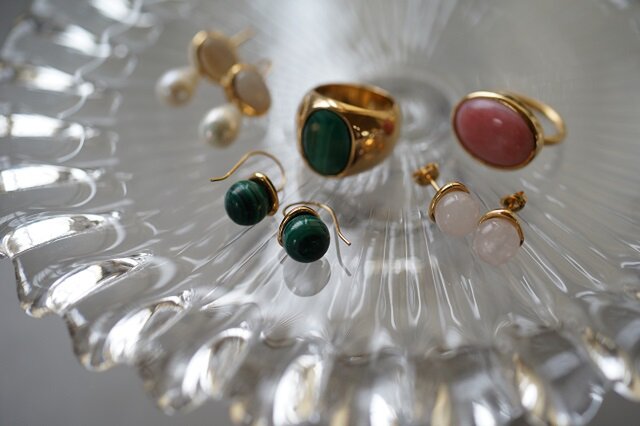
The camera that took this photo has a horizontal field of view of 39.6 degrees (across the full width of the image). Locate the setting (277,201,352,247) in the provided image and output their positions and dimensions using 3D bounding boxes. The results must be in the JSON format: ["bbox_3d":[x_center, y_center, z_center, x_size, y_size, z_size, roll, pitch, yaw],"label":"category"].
[{"bbox_3d":[-0.002,0.002,0.160,0.012,0.009,0.014,-13,43,-15],"label":"setting"}]

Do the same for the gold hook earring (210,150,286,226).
[{"bbox_3d":[-0.012,-0.005,0.166,0.014,0.009,0.013,-21,87,-23],"label":"gold hook earring"}]

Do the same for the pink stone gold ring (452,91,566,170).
[{"bbox_3d":[0.041,-0.020,0.185,0.020,0.016,0.024,36,37,18],"label":"pink stone gold ring"}]

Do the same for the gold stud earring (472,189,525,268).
[{"bbox_3d":[0.033,0.002,0.160,0.009,0.009,0.017,15,43,17],"label":"gold stud earring"}]

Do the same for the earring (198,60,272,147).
[{"bbox_3d":[-0.017,-0.022,0.186,0.010,0.010,0.020,28,70,16],"label":"earring"}]

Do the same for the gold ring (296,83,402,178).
[{"bbox_3d":[0.006,-0.018,0.181,0.021,0.016,0.021,21,35,20],"label":"gold ring"}]

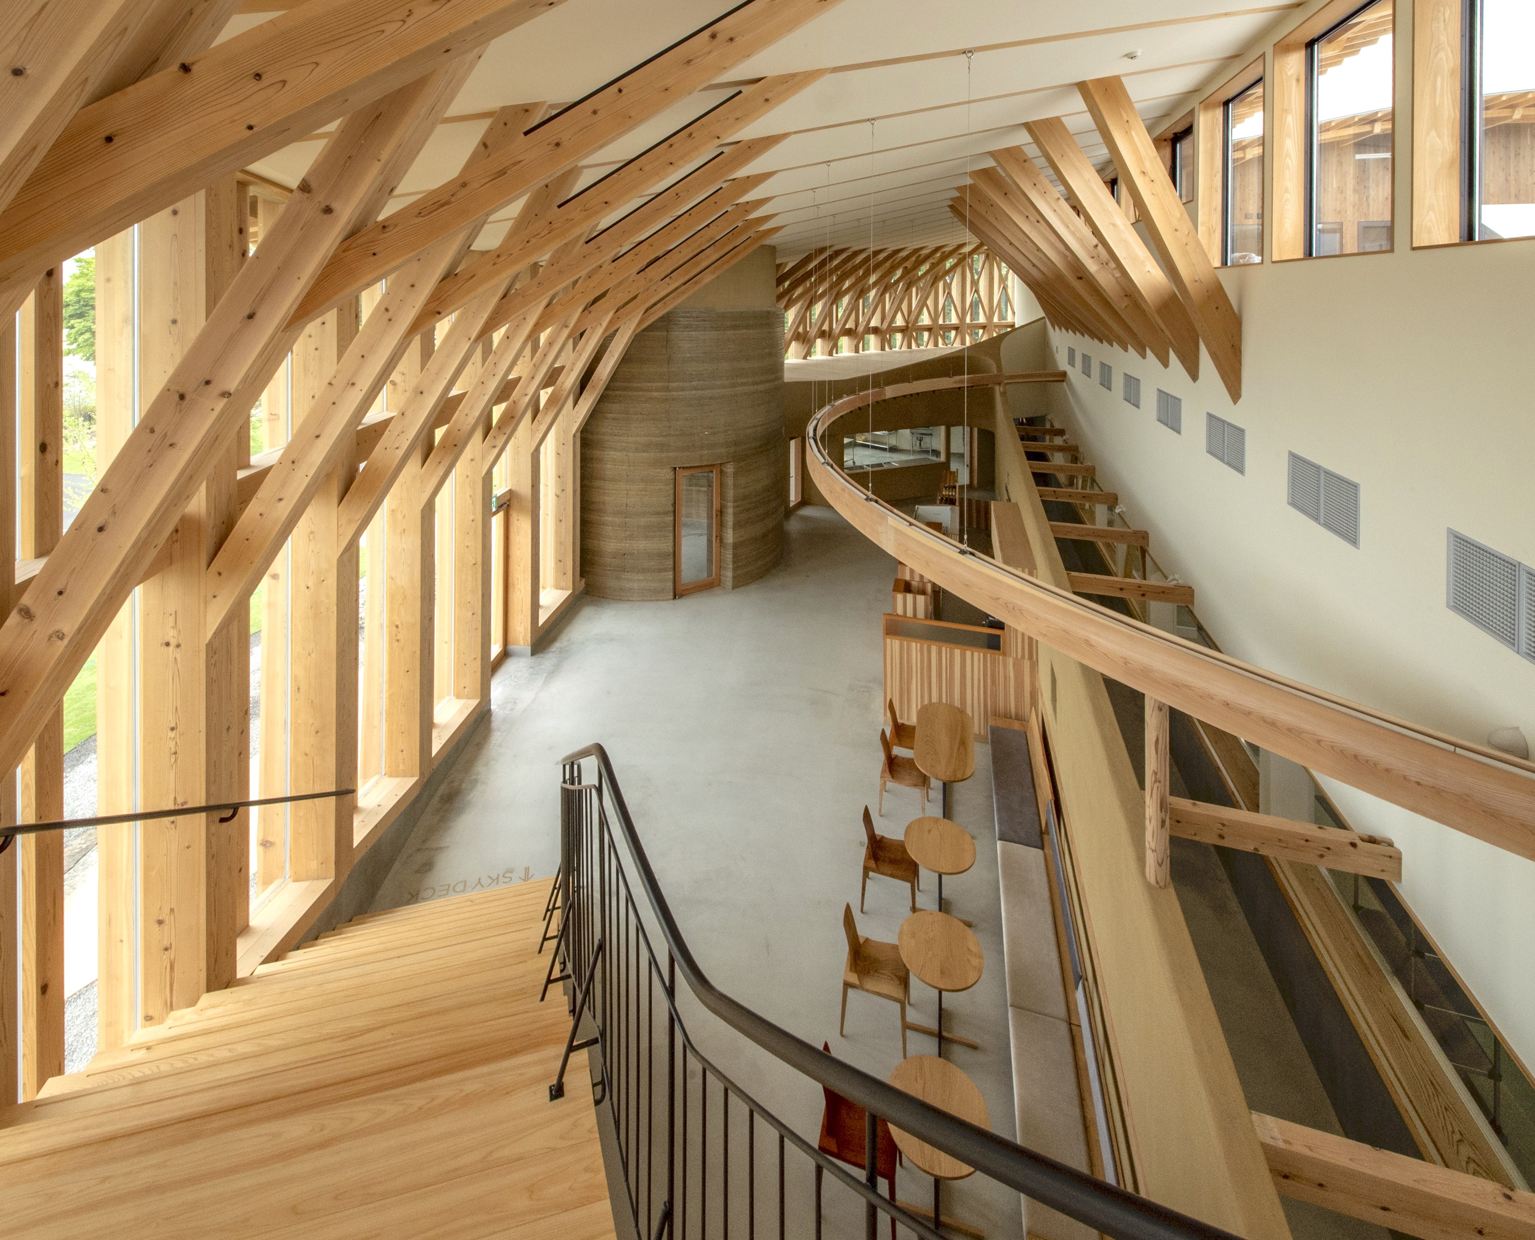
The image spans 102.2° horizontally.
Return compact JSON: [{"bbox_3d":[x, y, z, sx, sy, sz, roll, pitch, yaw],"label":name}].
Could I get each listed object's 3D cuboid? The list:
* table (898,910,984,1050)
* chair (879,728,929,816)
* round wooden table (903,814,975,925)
[{"bbox_3d":[1.373,2.952,4.900,0.660,0.770,0.660,7,25,16],"label":"table"},{"bbox_3d":[1.574,1.771,7.060,0.510,0.820,0.440,7,25,16],"label":"chair"},{"bbox_3d":[1.636,2.464,5.840,0.660,0.770,0.660,7,25,16],"label":"round wooden table"}]

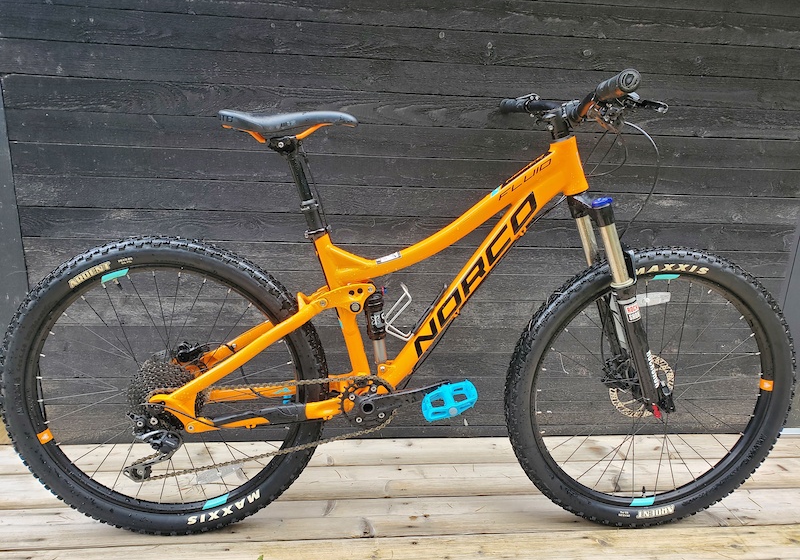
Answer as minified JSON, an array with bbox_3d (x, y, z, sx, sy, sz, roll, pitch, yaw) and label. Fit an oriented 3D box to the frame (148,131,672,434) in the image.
[{"bbox_3d":[0.046,0.000,1.312,1.141,0.650,0.169,1,12,-5],"label":"frame"}]

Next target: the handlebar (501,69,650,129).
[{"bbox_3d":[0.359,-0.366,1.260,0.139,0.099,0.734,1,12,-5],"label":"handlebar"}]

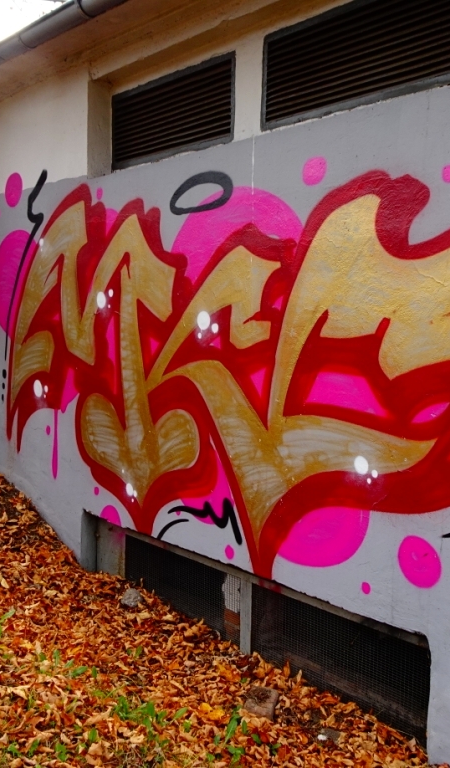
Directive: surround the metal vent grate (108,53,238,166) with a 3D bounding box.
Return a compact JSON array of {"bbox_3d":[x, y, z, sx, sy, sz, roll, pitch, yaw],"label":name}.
[{"bbox_3d":[-0.335,-1.626,4.345,0.060,0.494,1.163,-3,6,-44],"label":"metal vent grate"}]

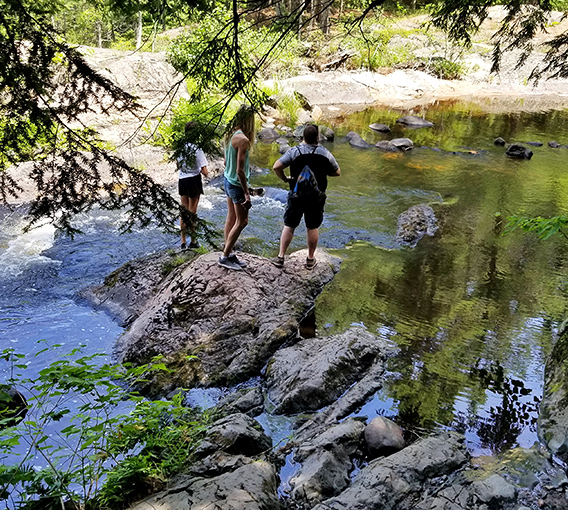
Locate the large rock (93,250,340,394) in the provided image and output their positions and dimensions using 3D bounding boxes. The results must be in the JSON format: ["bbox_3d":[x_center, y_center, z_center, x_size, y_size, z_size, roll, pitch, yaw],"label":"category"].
[{"bbox_3d":[-0.760,0.475,6.022,2.800,0.920,2.500,1,22,0],"label":"large rock"}]

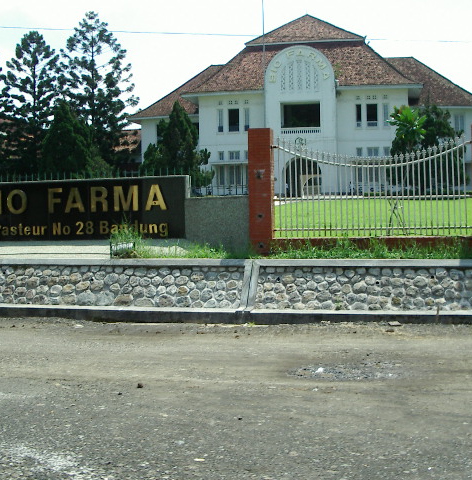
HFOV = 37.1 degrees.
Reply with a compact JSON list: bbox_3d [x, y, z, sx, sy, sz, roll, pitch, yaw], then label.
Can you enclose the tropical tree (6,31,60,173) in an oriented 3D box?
[{"bbox_3d":[-15.524,-9.243,54.004,4.500,13.480,4.500,0,4,9],"label":"tropical tree"}]

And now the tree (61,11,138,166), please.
[{"bbox_3d":[-10.102,-9.629,52.004,5.600,14.288,5.600,0,4,9],"label":"tree"}]

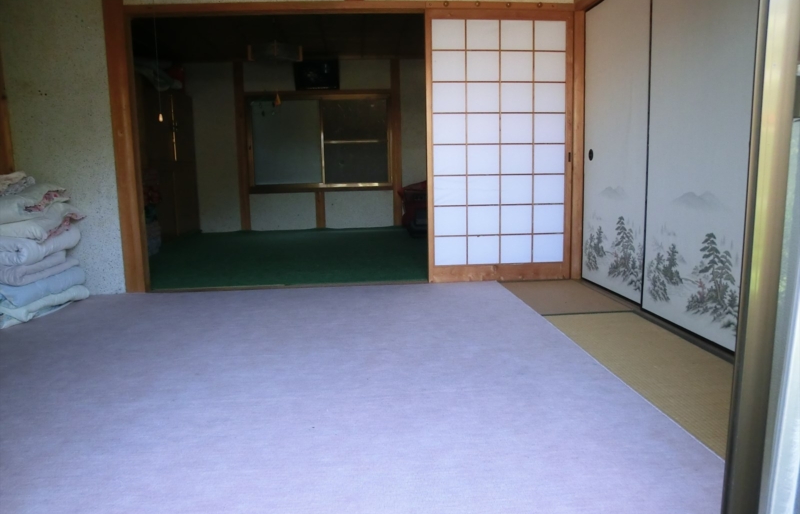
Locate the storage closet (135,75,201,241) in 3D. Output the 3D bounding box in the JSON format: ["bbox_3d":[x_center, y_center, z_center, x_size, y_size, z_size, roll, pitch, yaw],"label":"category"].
[{"bbox_3d":[-2.870,-1.055,6.340,0.600,1.730,1.580,-2,9,-4],"label":"storage closet"}]

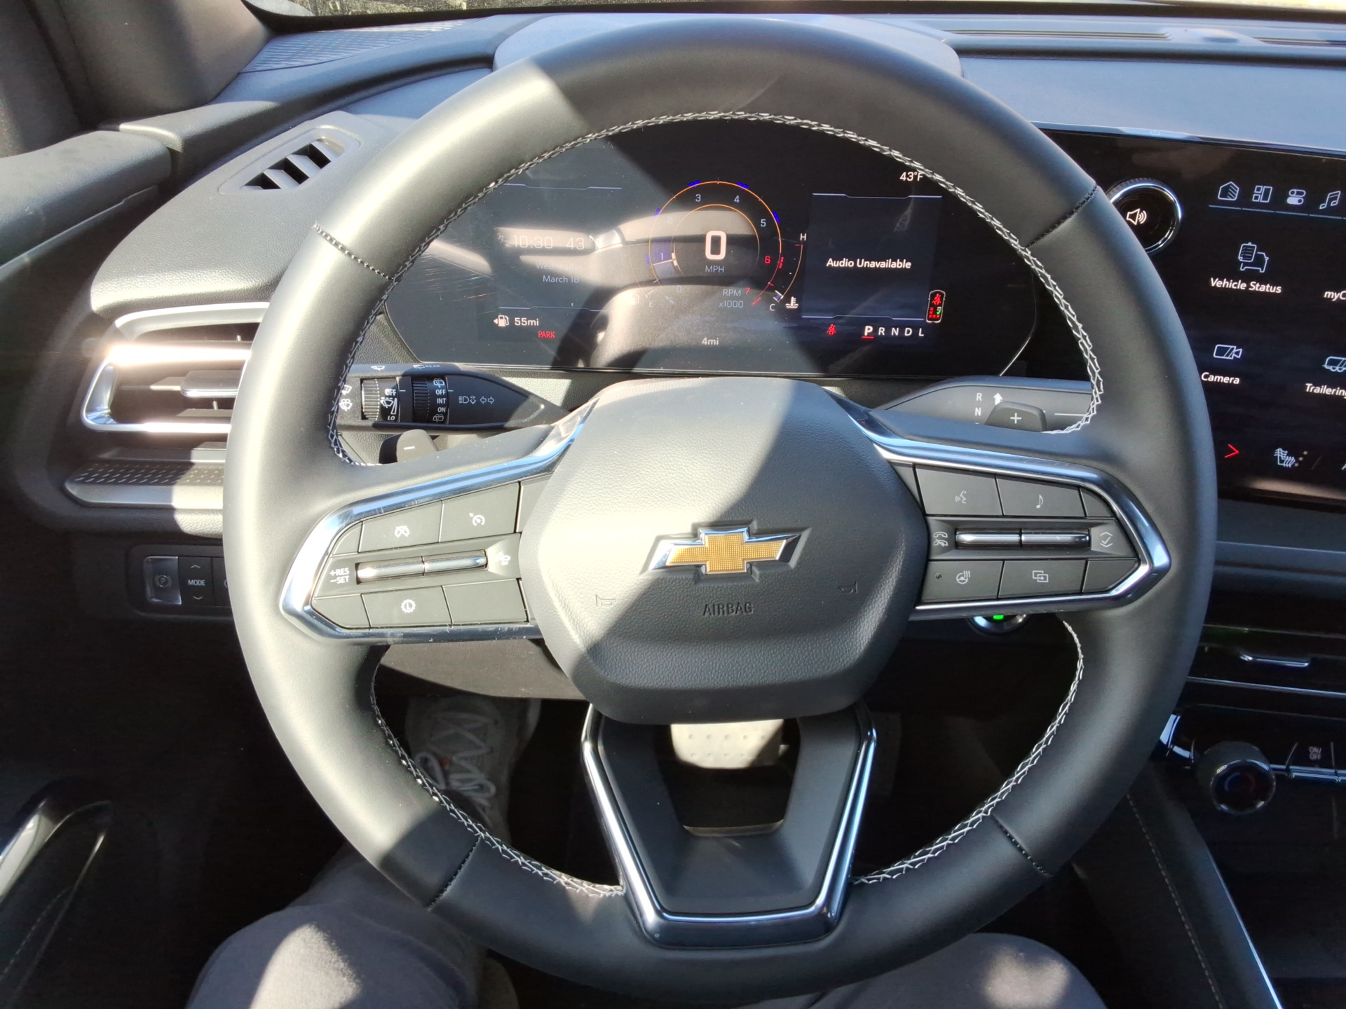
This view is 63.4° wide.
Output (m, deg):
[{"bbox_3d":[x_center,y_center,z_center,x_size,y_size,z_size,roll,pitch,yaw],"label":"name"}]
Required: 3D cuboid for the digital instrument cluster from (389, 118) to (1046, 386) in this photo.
[{"bbox_3d":[0.022,-0.143,0.598,0.360,0.138,0.030,2,13,0],"label":"digital instrument cluster"}]

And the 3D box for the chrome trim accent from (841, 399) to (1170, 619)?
[{"bbox_3d":[0.124,0.002,0.406,0.120,0.083,0.025,-3,3,0],"label":"chrome trim accent"}]

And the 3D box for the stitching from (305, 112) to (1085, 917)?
[{"bbox_3d":[0.016,0.000,0.410,0.292,0.294,0.022,-3,3,0],"label":"stitching"}]

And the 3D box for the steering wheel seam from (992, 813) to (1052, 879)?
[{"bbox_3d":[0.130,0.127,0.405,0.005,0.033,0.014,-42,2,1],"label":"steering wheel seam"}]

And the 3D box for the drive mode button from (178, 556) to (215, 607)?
[{"bbox_3d":[-0.273,0.045,0.625,0.020,0.029,0.012,0,16,-2],"label":"drive mode button"}]

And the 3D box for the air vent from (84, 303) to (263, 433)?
[{"bbox_3d":[-0.266,-0.075,0.605,0.118,0.074,0.030,1,16,-2],"label":"air vent"}]

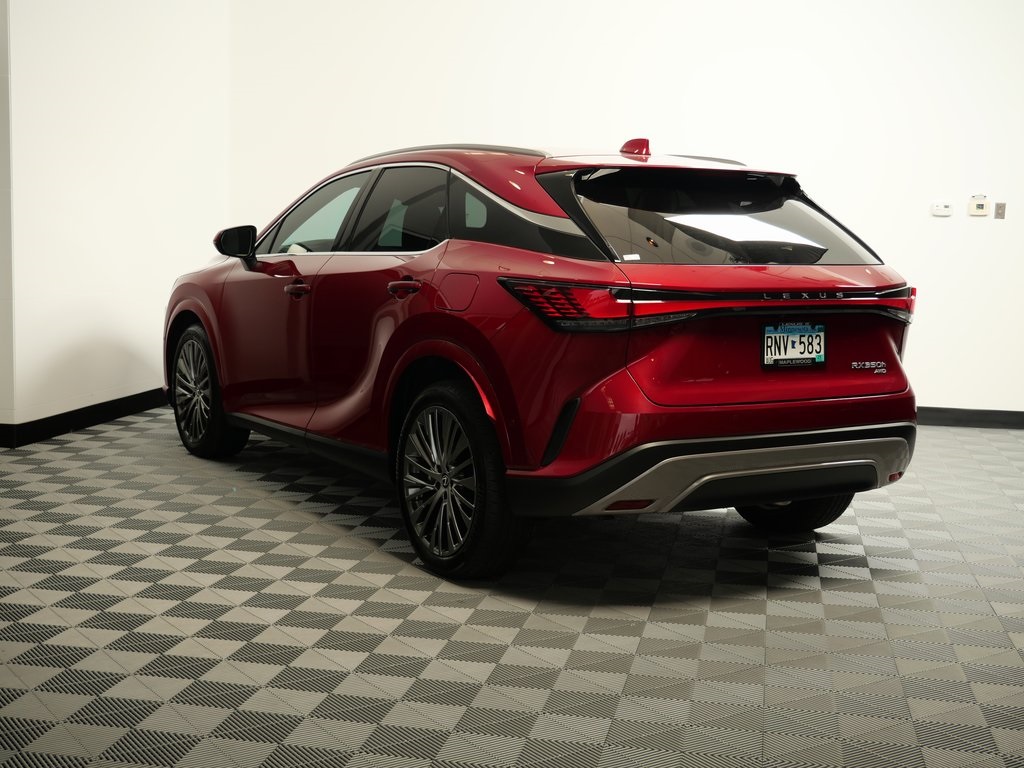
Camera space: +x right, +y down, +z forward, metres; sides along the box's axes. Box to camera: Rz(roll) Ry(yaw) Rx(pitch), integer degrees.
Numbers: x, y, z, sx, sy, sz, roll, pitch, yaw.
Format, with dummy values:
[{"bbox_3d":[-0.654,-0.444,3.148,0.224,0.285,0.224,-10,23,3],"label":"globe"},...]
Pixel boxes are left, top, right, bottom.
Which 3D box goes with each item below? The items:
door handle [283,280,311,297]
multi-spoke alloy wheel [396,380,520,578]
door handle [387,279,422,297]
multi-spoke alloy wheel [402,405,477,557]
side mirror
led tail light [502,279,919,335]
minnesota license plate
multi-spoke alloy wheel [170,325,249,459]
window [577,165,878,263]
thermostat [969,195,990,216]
[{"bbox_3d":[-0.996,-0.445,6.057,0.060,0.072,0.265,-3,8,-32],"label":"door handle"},{"bbox_3d":[-0.185,0.359,4.963,0.240,0.762,0.768,-3,8,-32],"label":"multi-spoke alloy wheel"},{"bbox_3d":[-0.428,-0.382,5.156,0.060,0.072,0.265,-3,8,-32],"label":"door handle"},{"bbox_3d":[-0.210,0.364,4.948,0.160,0.572,0.572,-3,8,-32],"label":"multi-spoke alloy wheel"},{"bbox_3d":[-1.388,-0.695,6.501,0.225,0.195,0.150,-3,8,-32],"label":"side mirror"},{"bbox_3d":[0.869,-0.293,4.822,1.790,0.165,0.620,-3,8,-32],"label":"led tail light"},{"bbox_3d":[1.005,-0.139,4.620,0.306,0.157,0.020,-3,3,-32],"label":"minnesota license plate"},{"bbox_3d":[-1.698,0.038,7.357,0.240,0.762,0.768,-3,8,-32],"label":"multi-spoke alloy wheel"},{"bbox_3d":[0.815,-0.641,4.884,1.290,0.090,0.520,-3,46,-32],"label":"window"},{"bbox_3d":[3.348,-1.275,9.320,0.150,0.150,0.040,3,7,9],"label":"thermostat"}]

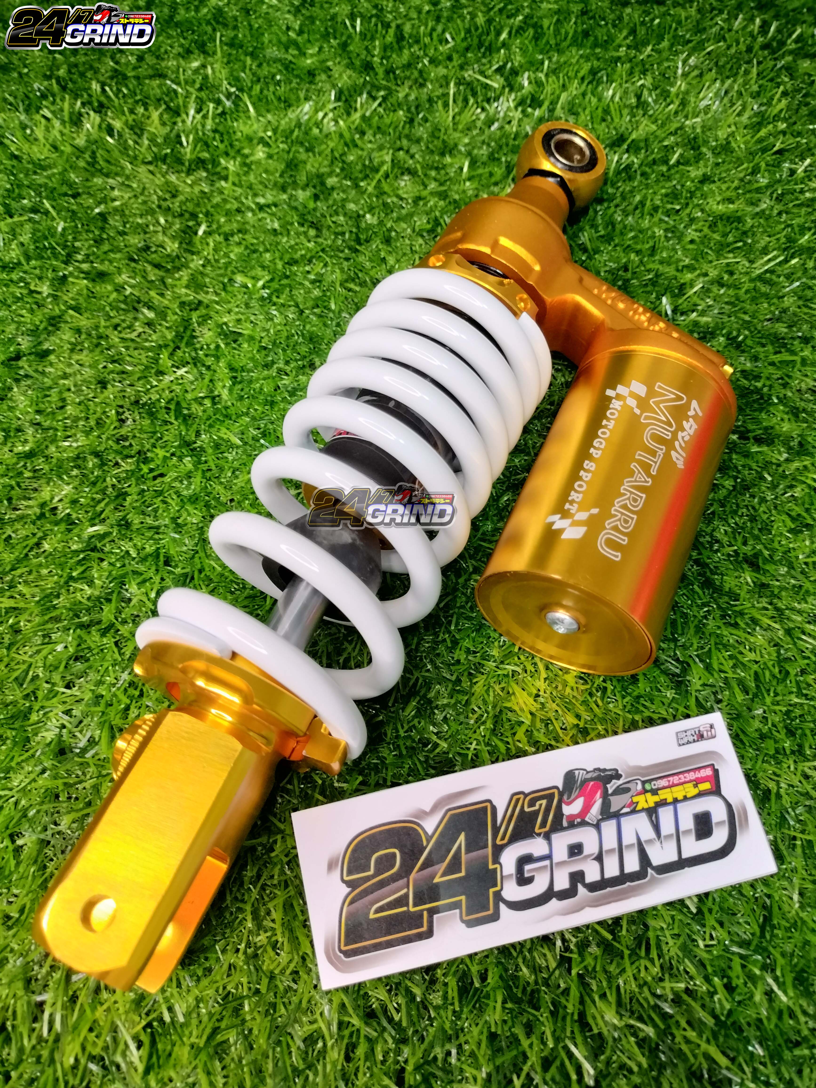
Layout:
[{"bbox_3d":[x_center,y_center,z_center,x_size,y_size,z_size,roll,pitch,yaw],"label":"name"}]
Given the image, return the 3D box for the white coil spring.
[{"bbox_3d":[-0.010,-0.017,0.250,0.065,0.065,0.147,23,64,11],"label":"white coil spring"}]

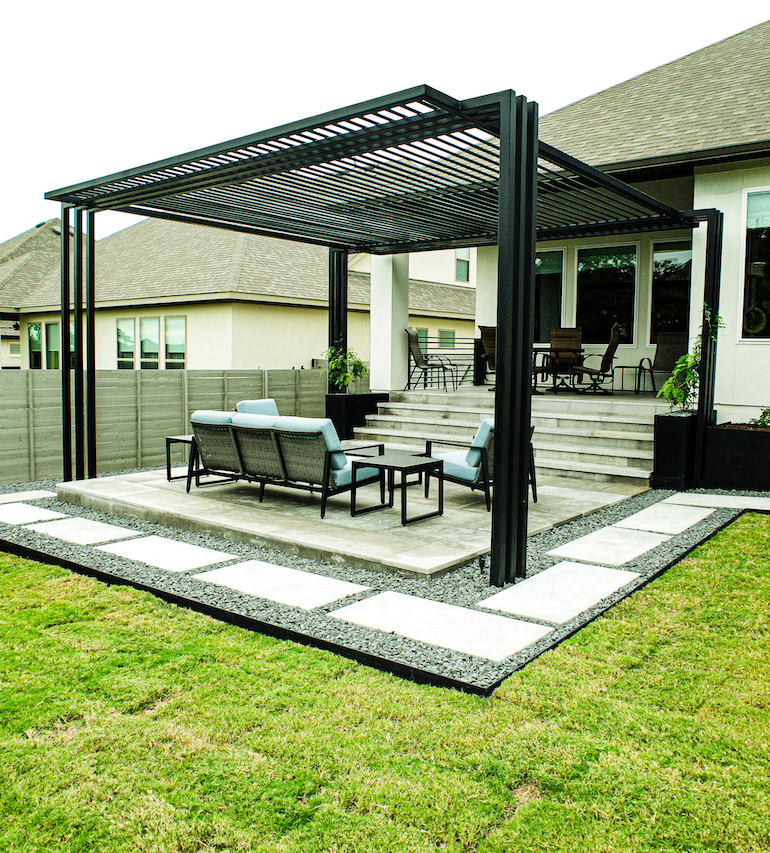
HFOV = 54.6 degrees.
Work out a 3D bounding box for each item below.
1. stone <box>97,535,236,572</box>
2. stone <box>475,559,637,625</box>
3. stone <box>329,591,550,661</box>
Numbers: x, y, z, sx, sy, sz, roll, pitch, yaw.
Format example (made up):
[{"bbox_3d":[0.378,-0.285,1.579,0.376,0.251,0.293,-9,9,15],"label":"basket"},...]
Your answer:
[{"bbox_3d":[-1.837,1.085,6.258,1.220,0.060,0.610,5,6,39],"label":"stone"},{"bbox_3d":[1.204,1.131,5.055,0.610,0.060,1.220,5,6,40],"label":"stone"},{"bbox_3d":[0.309,1.188,4.424,1.220,0.060,0.610,5,6,39],"label":"stone"}]

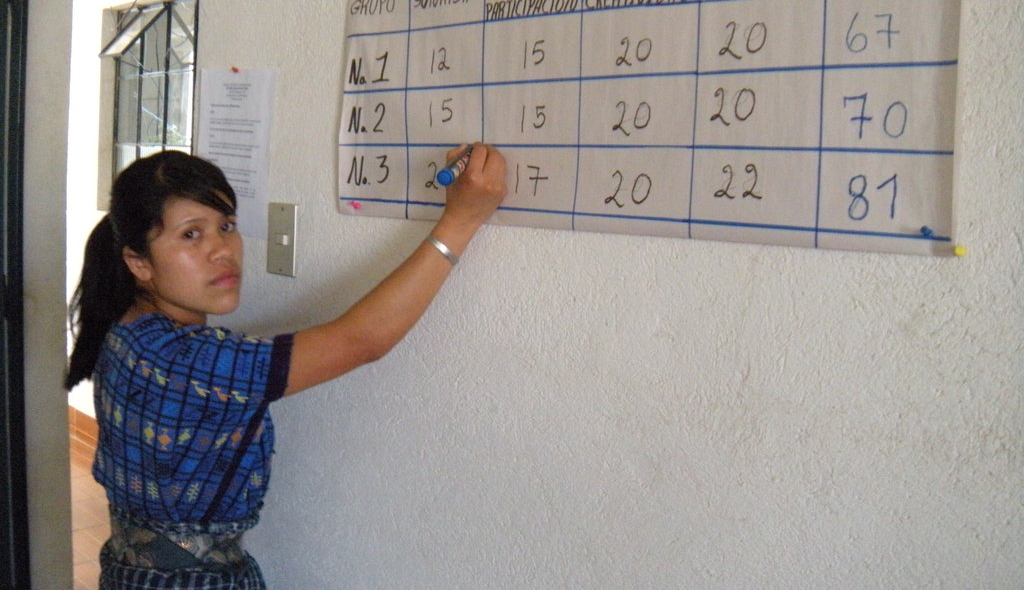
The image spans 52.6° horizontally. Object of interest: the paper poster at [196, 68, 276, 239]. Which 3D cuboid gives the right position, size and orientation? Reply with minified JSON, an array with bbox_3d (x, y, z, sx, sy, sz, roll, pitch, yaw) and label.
[{"bbox_3d":[-0.476,-0.246,1.771,0.216,0.279,0.010,11,11,41],"label":"paper poster"}]

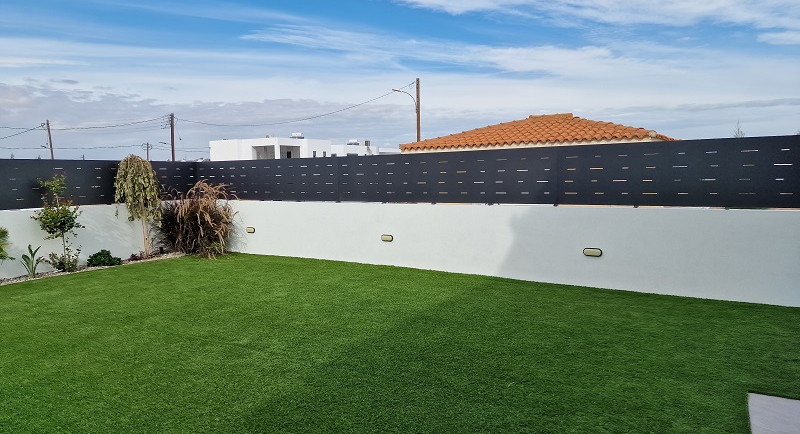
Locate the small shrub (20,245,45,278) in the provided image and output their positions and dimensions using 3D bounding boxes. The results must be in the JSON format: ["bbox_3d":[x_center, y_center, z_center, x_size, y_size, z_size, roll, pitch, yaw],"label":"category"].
[{"bbox_3d":[-6.076,0.737,8.761,0.380,0.506,0.400,2,5,33],"label":"small shrub"}]

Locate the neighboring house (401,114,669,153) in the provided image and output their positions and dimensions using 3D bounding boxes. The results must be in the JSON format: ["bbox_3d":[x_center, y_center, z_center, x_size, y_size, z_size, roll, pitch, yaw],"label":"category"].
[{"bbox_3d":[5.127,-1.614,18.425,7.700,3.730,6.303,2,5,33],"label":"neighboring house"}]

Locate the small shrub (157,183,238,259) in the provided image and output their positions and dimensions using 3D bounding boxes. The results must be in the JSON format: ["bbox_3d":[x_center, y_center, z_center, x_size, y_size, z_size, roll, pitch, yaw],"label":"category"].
[{"bbox_3d":[-4.161,0.061,10.778,1.450,1.479,1.500,2,5,33],"label":"small shrub"}]

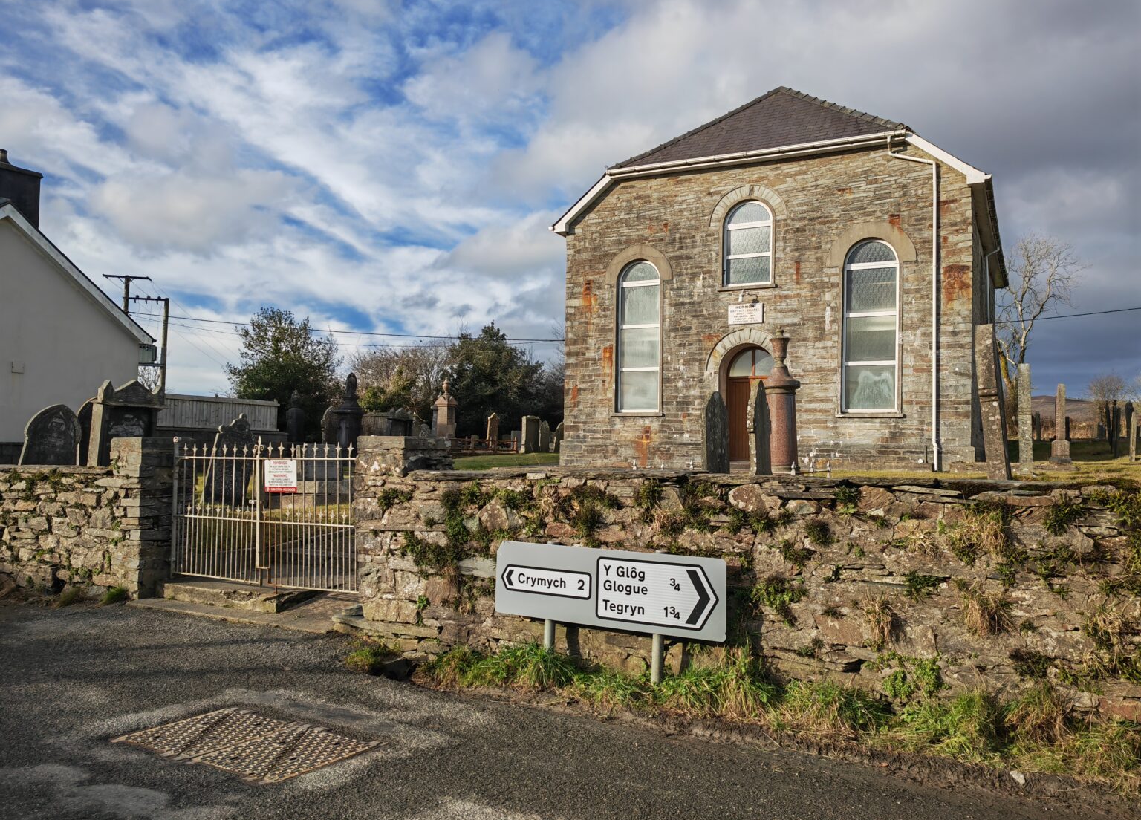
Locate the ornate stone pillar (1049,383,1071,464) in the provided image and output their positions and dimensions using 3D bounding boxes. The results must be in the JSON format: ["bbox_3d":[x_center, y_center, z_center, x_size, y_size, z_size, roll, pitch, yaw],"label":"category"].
[{"bbox_3d":[10.311,0.309,18.700,0.420,1.700,0.650,0,-2,27],"label":"ornate stone pillar"}]

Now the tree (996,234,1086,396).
[{"bbox_3d":[19.887,-3.064,38.000,4.300,8.600,4.300,0,-2,27],"label":"tree"}]

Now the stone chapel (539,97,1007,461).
[{"bbox_3d":[7.540,-3.473,27.702,10.600,10.400,15.000,0,-2,27],"label":"stone chapel"}]

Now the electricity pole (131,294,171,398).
[{"bbox_3d":[-21.274,-1.916,45.000,2.000,7.800,0.600,1,-2,-18],"label":"electricity pole"}]

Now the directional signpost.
[{"bbox_3d":[0.259,1.521,6.674,2.000,0.947,0.140,-1,-5,33],"label":"directional signpost"}]

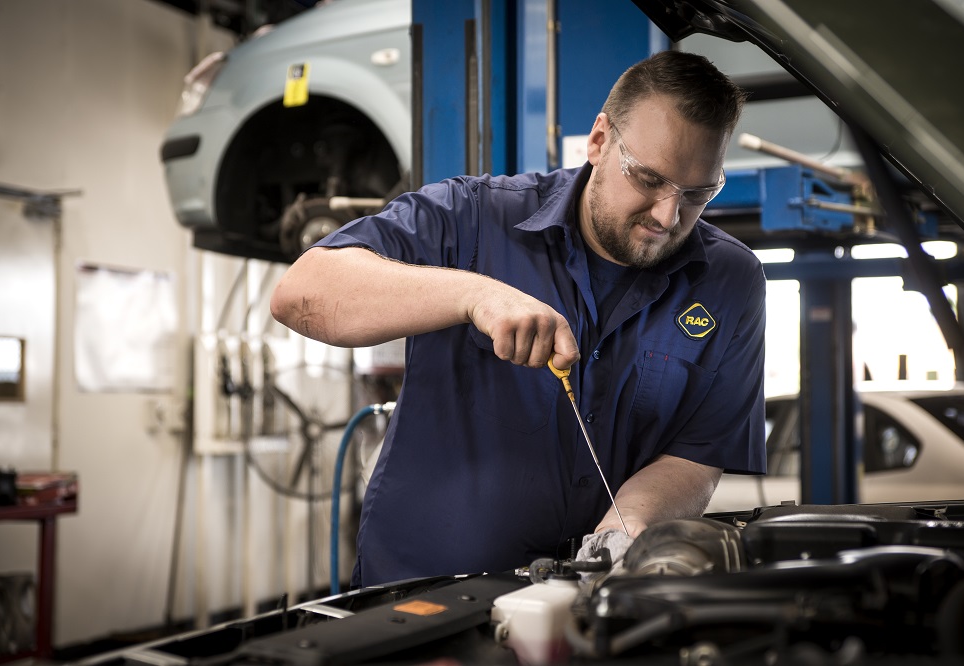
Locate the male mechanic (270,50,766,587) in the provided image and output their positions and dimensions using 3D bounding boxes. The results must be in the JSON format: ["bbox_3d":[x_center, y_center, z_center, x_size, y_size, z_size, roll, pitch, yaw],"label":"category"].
[{"bbox_3d":[0.080,0.500,2.120,0.630,1.730,0.620,1,-3,-16],"label":"male mechanic"}]

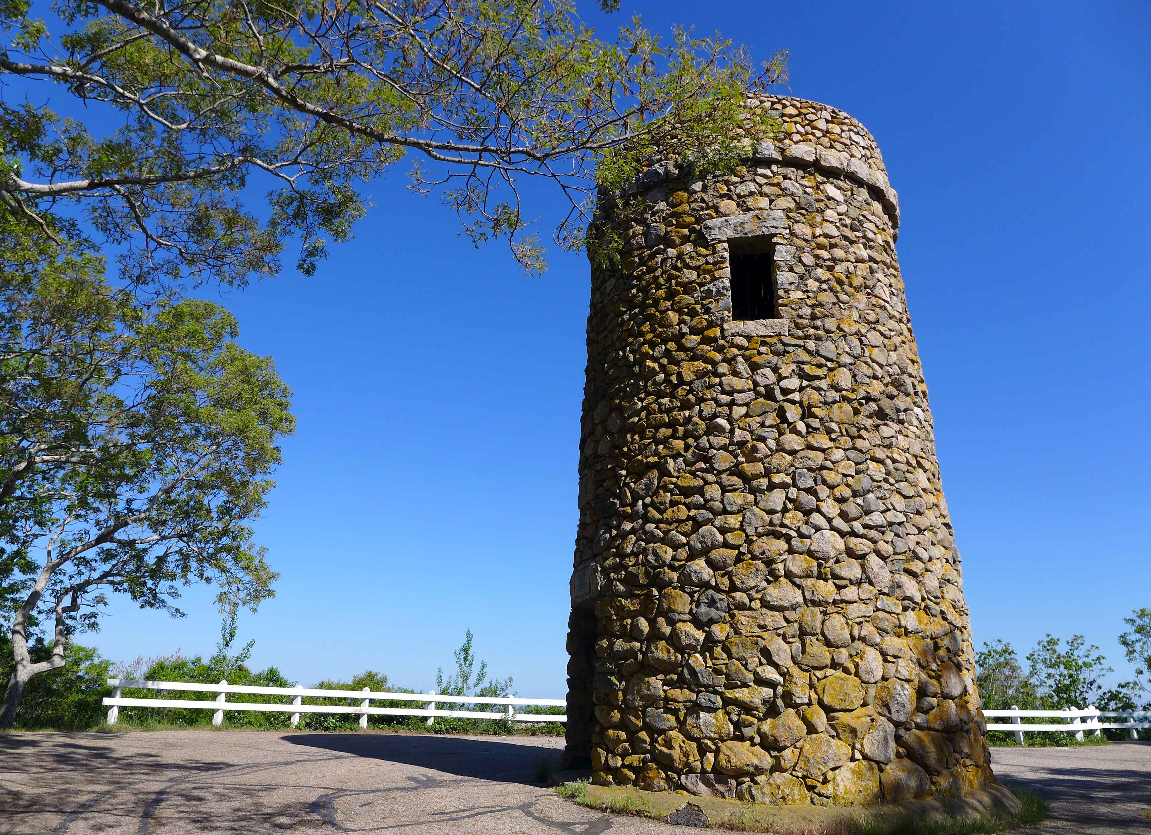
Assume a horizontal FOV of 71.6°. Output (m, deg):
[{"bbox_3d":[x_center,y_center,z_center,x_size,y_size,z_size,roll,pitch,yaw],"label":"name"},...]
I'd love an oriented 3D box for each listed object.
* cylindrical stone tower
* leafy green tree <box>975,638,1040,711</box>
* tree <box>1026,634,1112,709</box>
[{"bbox_3d":[2.630,0.468,12.200,5.423,9.193,5.423,1,-19,0],"label":"cylindrical stone tower"},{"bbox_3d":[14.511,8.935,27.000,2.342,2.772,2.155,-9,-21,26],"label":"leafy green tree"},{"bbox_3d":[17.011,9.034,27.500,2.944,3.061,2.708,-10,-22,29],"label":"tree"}]

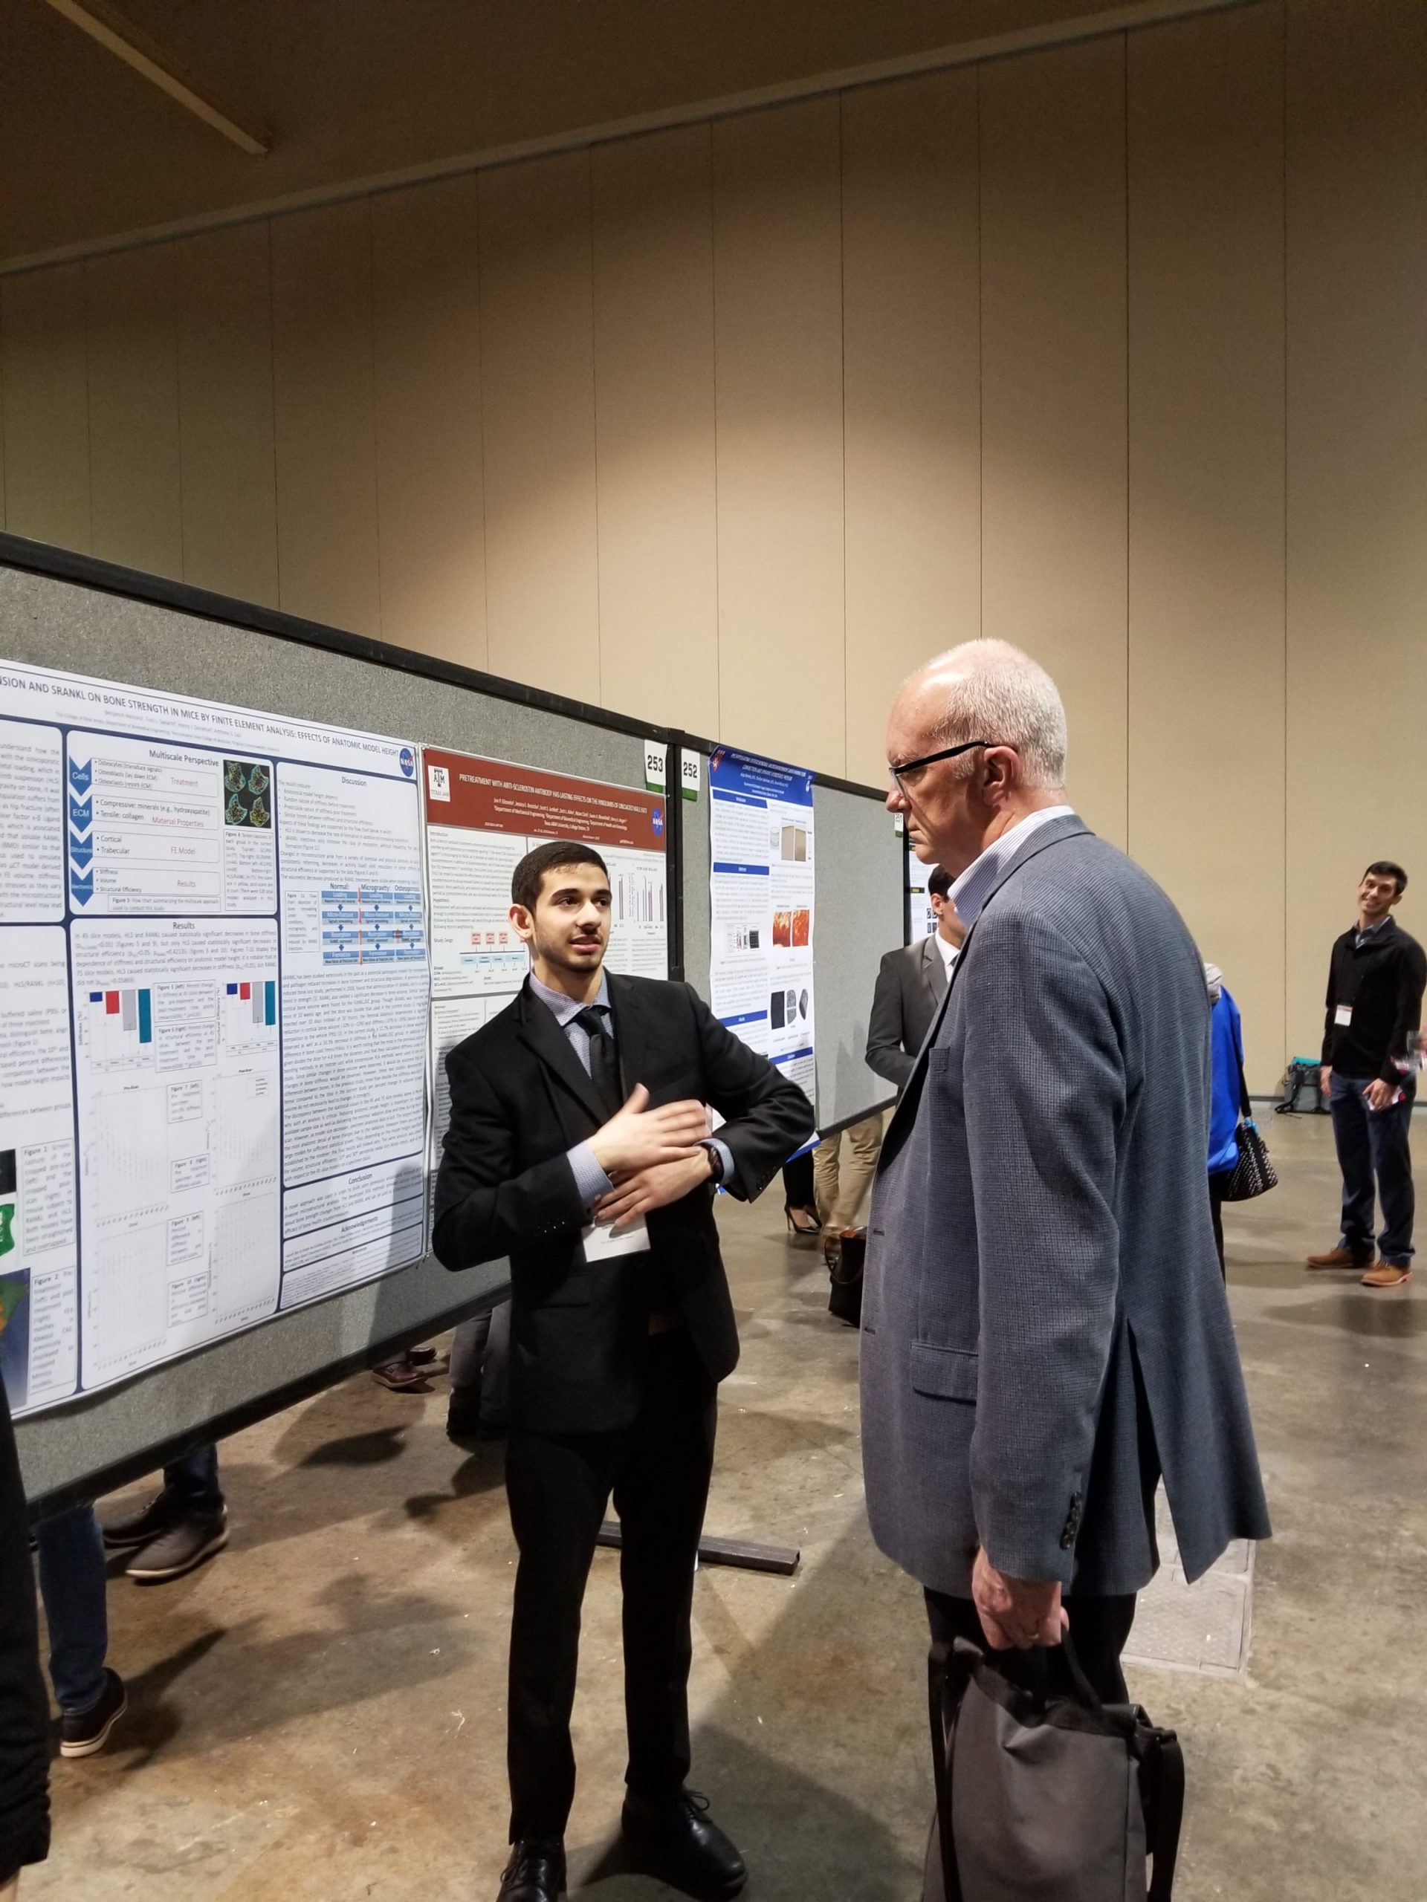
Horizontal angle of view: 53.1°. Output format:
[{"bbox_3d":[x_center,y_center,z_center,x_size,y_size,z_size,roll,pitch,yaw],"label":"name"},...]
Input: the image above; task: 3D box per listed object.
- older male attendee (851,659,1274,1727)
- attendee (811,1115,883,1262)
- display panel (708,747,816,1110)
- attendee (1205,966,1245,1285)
[{"bbox_3d":[0.384,0.615,1.580,0.420,1.900,0.540,0,2,22],"label":"older male attendee"},{"bbox_3d":[0.608,0.557,6.600,0.500,1.750,0.320,-1,2,-27],"label":"attendee"},{"bbox_3d":[0.158,0.038,4.280,0.020,1.220,0.910,0,2,23],"label":"display panel"},{"bbox_3d":[1.516,0.673,4.650,0.480,1.600,0.320,-1,2,-20],"label":"attendee"}]

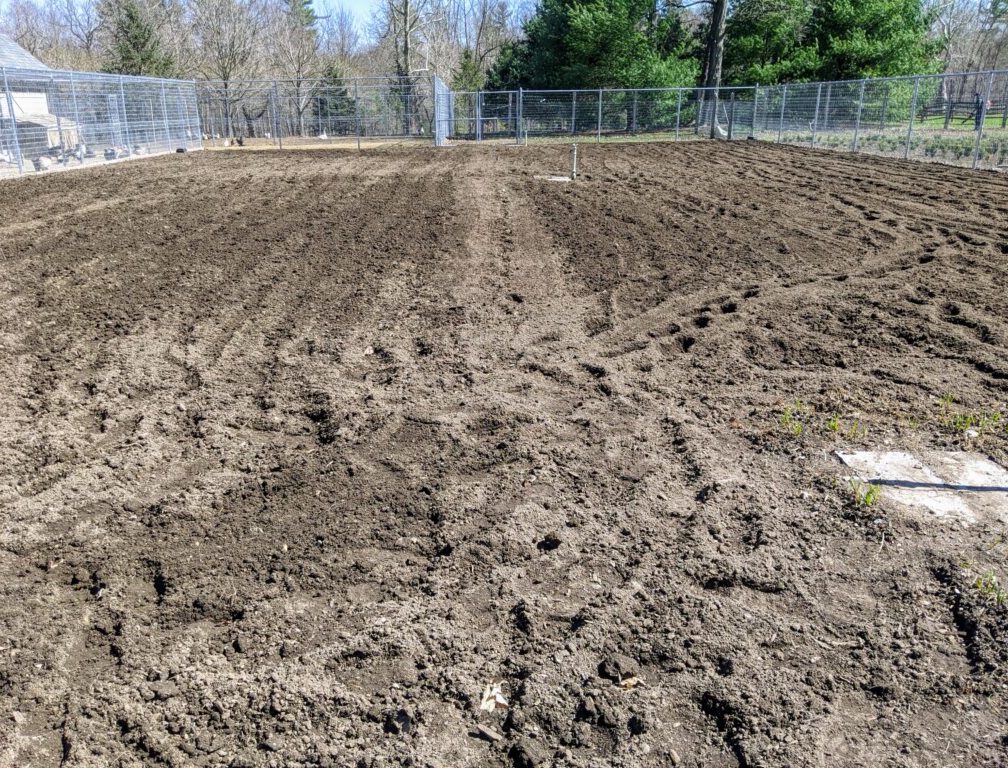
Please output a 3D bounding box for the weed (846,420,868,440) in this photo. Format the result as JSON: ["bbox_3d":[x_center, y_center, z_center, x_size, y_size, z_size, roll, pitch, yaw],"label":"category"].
[{"bbox_3d":[1.615,0.212,3.649,0.082,0.062,0.061,9,20,24],"label":"weed"}]

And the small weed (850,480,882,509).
[{"bbox_3d":[1.381,0.421,3.044,0.099,0.069,0.060,9,21,25],"label":"small weed"}]

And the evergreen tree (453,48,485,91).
[{"bbox_3d":[-1.903,-15.523,42.337,1.992,4.181,1.992,-1,19,-2],"label":"evergreen tree"}]

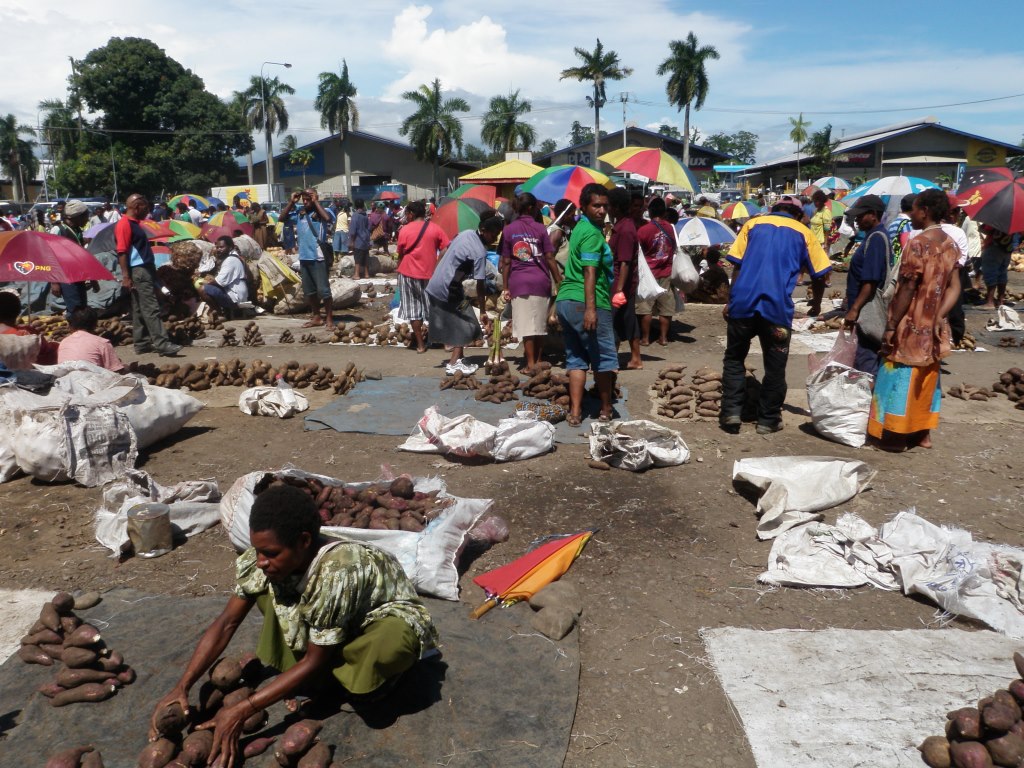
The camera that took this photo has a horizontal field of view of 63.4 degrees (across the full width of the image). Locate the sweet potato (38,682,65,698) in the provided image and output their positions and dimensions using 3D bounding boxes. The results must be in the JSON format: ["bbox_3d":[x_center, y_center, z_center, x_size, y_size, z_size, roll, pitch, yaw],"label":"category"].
[{"bbox_3d":[-1.459,0.981,2.665,0.155,0.062,0.065,-1,13,-6],"label":"sweet potato"}]

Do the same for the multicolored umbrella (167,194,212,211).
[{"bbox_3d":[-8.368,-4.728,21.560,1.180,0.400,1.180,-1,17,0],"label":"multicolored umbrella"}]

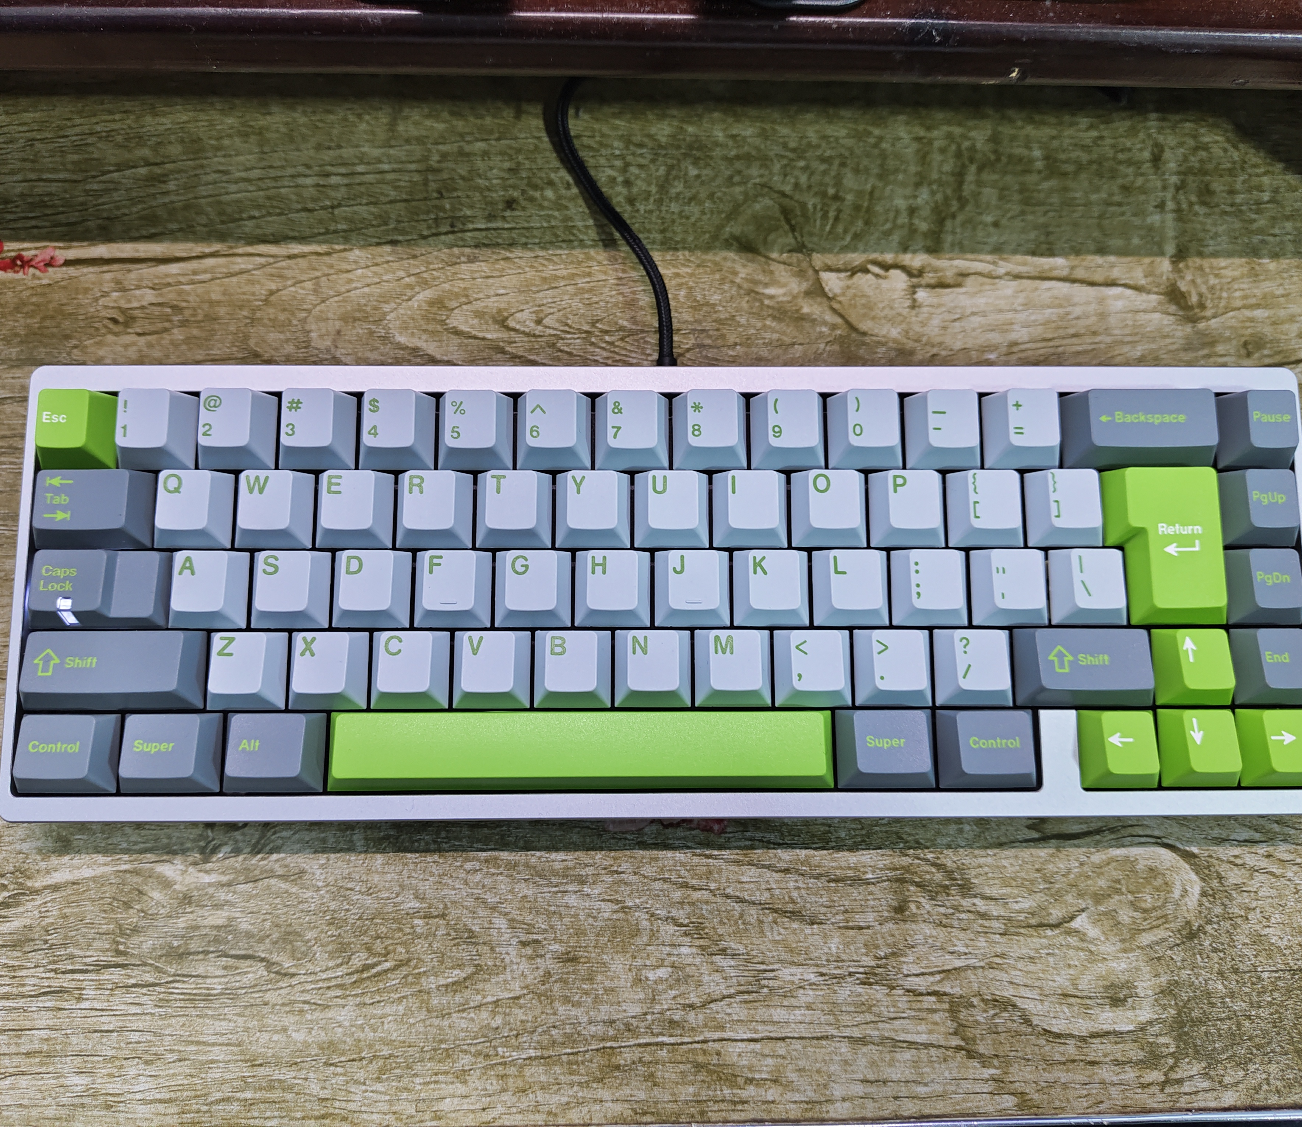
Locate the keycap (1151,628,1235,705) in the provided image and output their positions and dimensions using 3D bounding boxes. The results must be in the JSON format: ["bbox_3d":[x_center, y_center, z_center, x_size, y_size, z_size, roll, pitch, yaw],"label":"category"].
[{"bbox_3d":[0.129,0.024,0.245,0.018,0.007,0.018,0,83,-1],"label":"keycap"}]

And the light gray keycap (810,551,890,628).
[{"bbox_3d":[0.048,0.006,0.246,0.018,0.007,0.018,0,83,-1],"label":"light gray keycap"}]

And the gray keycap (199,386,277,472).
[{"bbox_3d":[-0.100,-0.032,0.248,0.018,0.009,0.018,0,83,-1],"label":"gray keycap"}]

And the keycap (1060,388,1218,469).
[{"bbox_3d":[0.119,-0.033,0.251,0.037,0.009,0.018,0,83,-1],"label":"keycap"}]

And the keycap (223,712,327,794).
[{"bbox_3d":[-0.087,0.044,0.239,0.023,0.008,0.018,0,83,-1],"label":"keycap"}]

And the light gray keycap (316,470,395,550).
[{"bbox_3d":[-0.071,-0.013,0.247,0.018,0.008,0.018,0,83,-1],"label":"light gray keycap"}]

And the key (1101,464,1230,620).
[{"bbox_3d":[0.124,-0.004,0.249,0.028,0.008,0.037,0,83,-1],"label":"key"}]

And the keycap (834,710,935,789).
[{"bbox_3d":[0.055,0.043,0.241,0.023,0.008,0.018,0,82,-1],"label":"keycap"}]

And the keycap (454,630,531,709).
[{"bbox_3d":[-0.038,0.025,0.242,0.018,0.008,0.018,0,83,-1],"label":"keycap"}]

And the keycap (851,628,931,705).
[{"bbox_3d":[0.058,0.024,0.244,0.018,0.008,0.018,0,83,-1],"label":"keycap"}]

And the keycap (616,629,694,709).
[{"bbox_3d":[0.001,0.024,0.243,0.018,0.008,0.018,0,82,-1],"label":"keycap"}]

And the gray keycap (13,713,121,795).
[{"bbox_3d":[-0.135,0.044,0.238,0.023,0.008,0.018,0,83,-1],"label":"gray keycap"}]

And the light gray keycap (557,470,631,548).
[{"bbox_3d":[-0.014,-0.013,0.248,0.018,0.007,0.018,0,83,-1],"label":"light gray keycap"}]

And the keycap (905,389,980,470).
[{"bbox_3d":[0.072,-0.032,0.251,0.018,0.009,0.018,0,82,-1],"label":"keycap"}]

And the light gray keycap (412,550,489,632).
[{"bbox_3d":[-0.047,0.006,0.245,0.018,0.007,0.018,0,83,-1],"label":"light gray keycap"}]

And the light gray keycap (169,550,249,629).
[{"bbox_3d":[-0.104,0.006,0.244,0.018,0.007,0.018,0,83,-1],"label":"light gray keycap"}]

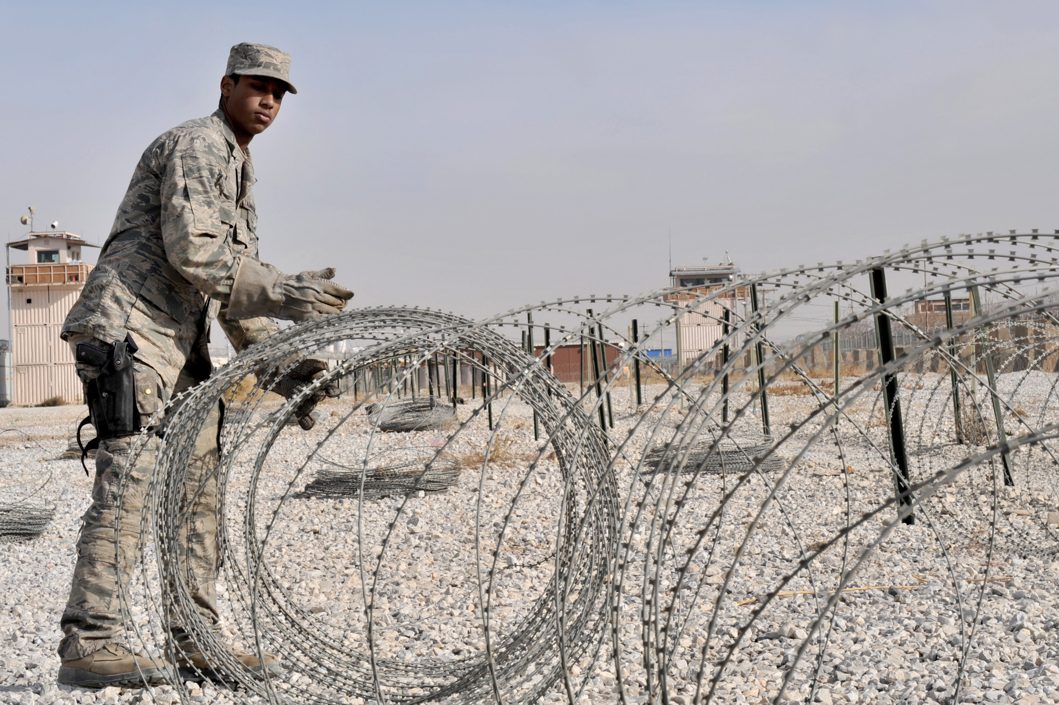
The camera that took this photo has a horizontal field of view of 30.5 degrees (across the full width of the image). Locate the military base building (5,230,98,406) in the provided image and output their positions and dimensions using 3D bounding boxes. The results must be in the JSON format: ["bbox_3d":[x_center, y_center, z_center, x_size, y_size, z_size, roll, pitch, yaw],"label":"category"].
[{"bbox_3d":[-31.272,-2.337,129.000,5.500,11.300,7.600,-2,-1,-2],"label":"military base building"}]

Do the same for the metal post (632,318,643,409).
[{"bbox_3d":[1.666,0.160,30.000,0.075,1.360,0.050,-4,-1,0],"label":"metal post"}]

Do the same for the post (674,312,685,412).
[{"bbox_3d":[2.224,0.176,28.500,0.050,1.370,0.050,-2,-1,0],"label":"post"}]

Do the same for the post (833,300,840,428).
[{"bbox_3d":[3.279,0.119,20.700,0.055,1.360,0.050,-1,-1,0],"label":"post"}]

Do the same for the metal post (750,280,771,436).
[{"bbox_3d":[2.145,0.073,18.000,0.060,1.450,0.050,-6,-1,0],"label":"metal post"}]

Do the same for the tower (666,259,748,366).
[{"bbox_3d":[18.195,-3.292,198.000,8.400,11.200,5.800,-2,-1,2],"label":"tower"}]

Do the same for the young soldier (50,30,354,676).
[{"bbox_3d":[-0.876,0.035,5.250,0.740,1.700,0.540,-2,-1,15],"label":"young soldier"}]

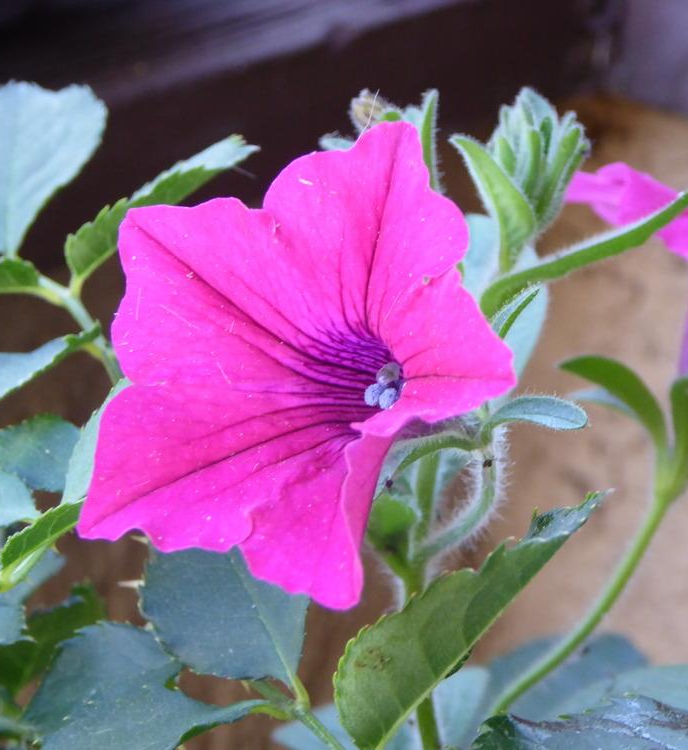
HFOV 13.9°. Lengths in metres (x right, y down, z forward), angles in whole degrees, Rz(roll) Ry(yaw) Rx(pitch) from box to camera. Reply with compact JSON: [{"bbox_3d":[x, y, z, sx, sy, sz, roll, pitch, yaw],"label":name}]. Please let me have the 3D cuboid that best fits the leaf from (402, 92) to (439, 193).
[{"bbox_3d":[0.013,-0.038,0.462,0.005,0.017,0.006,0,-6,-27],"label":"leaf"}]

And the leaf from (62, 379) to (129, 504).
[{"bbox_3d":[-0.037,0.011,0.455,0.014,0.023,0.004,14,-20,44],"label":"leaf"}]

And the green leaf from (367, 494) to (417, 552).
[{"bbox_3d":[0.007,0.024,0.450,0.008,0.007,0.008,-17,-23,27],"label":"green leaf"}]

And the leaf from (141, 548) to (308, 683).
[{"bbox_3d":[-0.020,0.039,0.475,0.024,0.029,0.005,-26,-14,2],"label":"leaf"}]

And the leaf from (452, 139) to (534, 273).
[{"bbox_3d":[0.024,-0.027,0.450,0.007,0.022,0.009,-26,-8,41],"label":"leaf"}]

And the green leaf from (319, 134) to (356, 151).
[{"bbox_3d":[-0.001,-0.038,0.465,0.008,0.003,0.005,13,14,-19],"label":"green leaf"}]

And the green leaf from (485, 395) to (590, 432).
[{"bbox_3d":[0.030,0.006,0.447,0.016,0.004,0.005,3,37,9],"label":"green leaf"}]

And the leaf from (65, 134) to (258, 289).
[{"bbox_3d":[-0.030,-0.027,0.460,0.034,0.007,0.017,-37,15,-12],"label":"leaf"}]

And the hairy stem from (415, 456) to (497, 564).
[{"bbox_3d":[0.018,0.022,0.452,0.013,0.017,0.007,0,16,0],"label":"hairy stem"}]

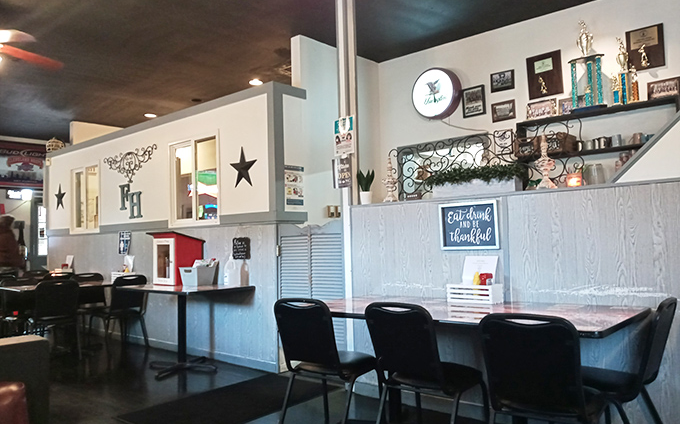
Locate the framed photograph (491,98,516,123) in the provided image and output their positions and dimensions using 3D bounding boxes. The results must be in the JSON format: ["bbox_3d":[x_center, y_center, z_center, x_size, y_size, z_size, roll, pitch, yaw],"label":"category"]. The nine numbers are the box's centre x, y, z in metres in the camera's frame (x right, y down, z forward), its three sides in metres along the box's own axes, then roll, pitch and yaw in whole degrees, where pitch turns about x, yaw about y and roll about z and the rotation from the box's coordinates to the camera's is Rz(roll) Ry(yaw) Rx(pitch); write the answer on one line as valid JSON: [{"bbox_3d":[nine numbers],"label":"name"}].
[{"bbox_3d":[1.582,-0.971,5.319,0.237,0.184,0.020,-4,-4,41],"label":"framed photograph"}]

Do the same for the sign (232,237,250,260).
[{"bbox_3d":[-0.953,0.356,5.310,0.265,0.206,0.018,-4,-4,41],"label":"sign"}]

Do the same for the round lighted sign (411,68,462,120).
[{"bbox_3d":[1.006,-1.224,5.732,0.505,0.505,0.160,-4,-4,41],"label":"round lighted sign"}]

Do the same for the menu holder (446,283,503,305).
[{"bbox_3d":[0.822,0.493,3.324,0.300,0.115,0.175,-4,-4,41],"label":"menu holder"}]

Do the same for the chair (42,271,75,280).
[{"bbox_3d":[-3.926,1.257,7.536,0.490,0.830,0.465,-4,-4,41],"label":"chair"}]

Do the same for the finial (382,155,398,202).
[{"bbox_3d":[0.379,-0.236,4.043,0.108,0.330,0.108,-4,-4,41],"label":"finial"}]

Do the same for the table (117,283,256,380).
[{"bbox_3d":[-1.521,1.123,5.426,1.270,0.758,0.645,-4,-4,41],"label":"table"}]

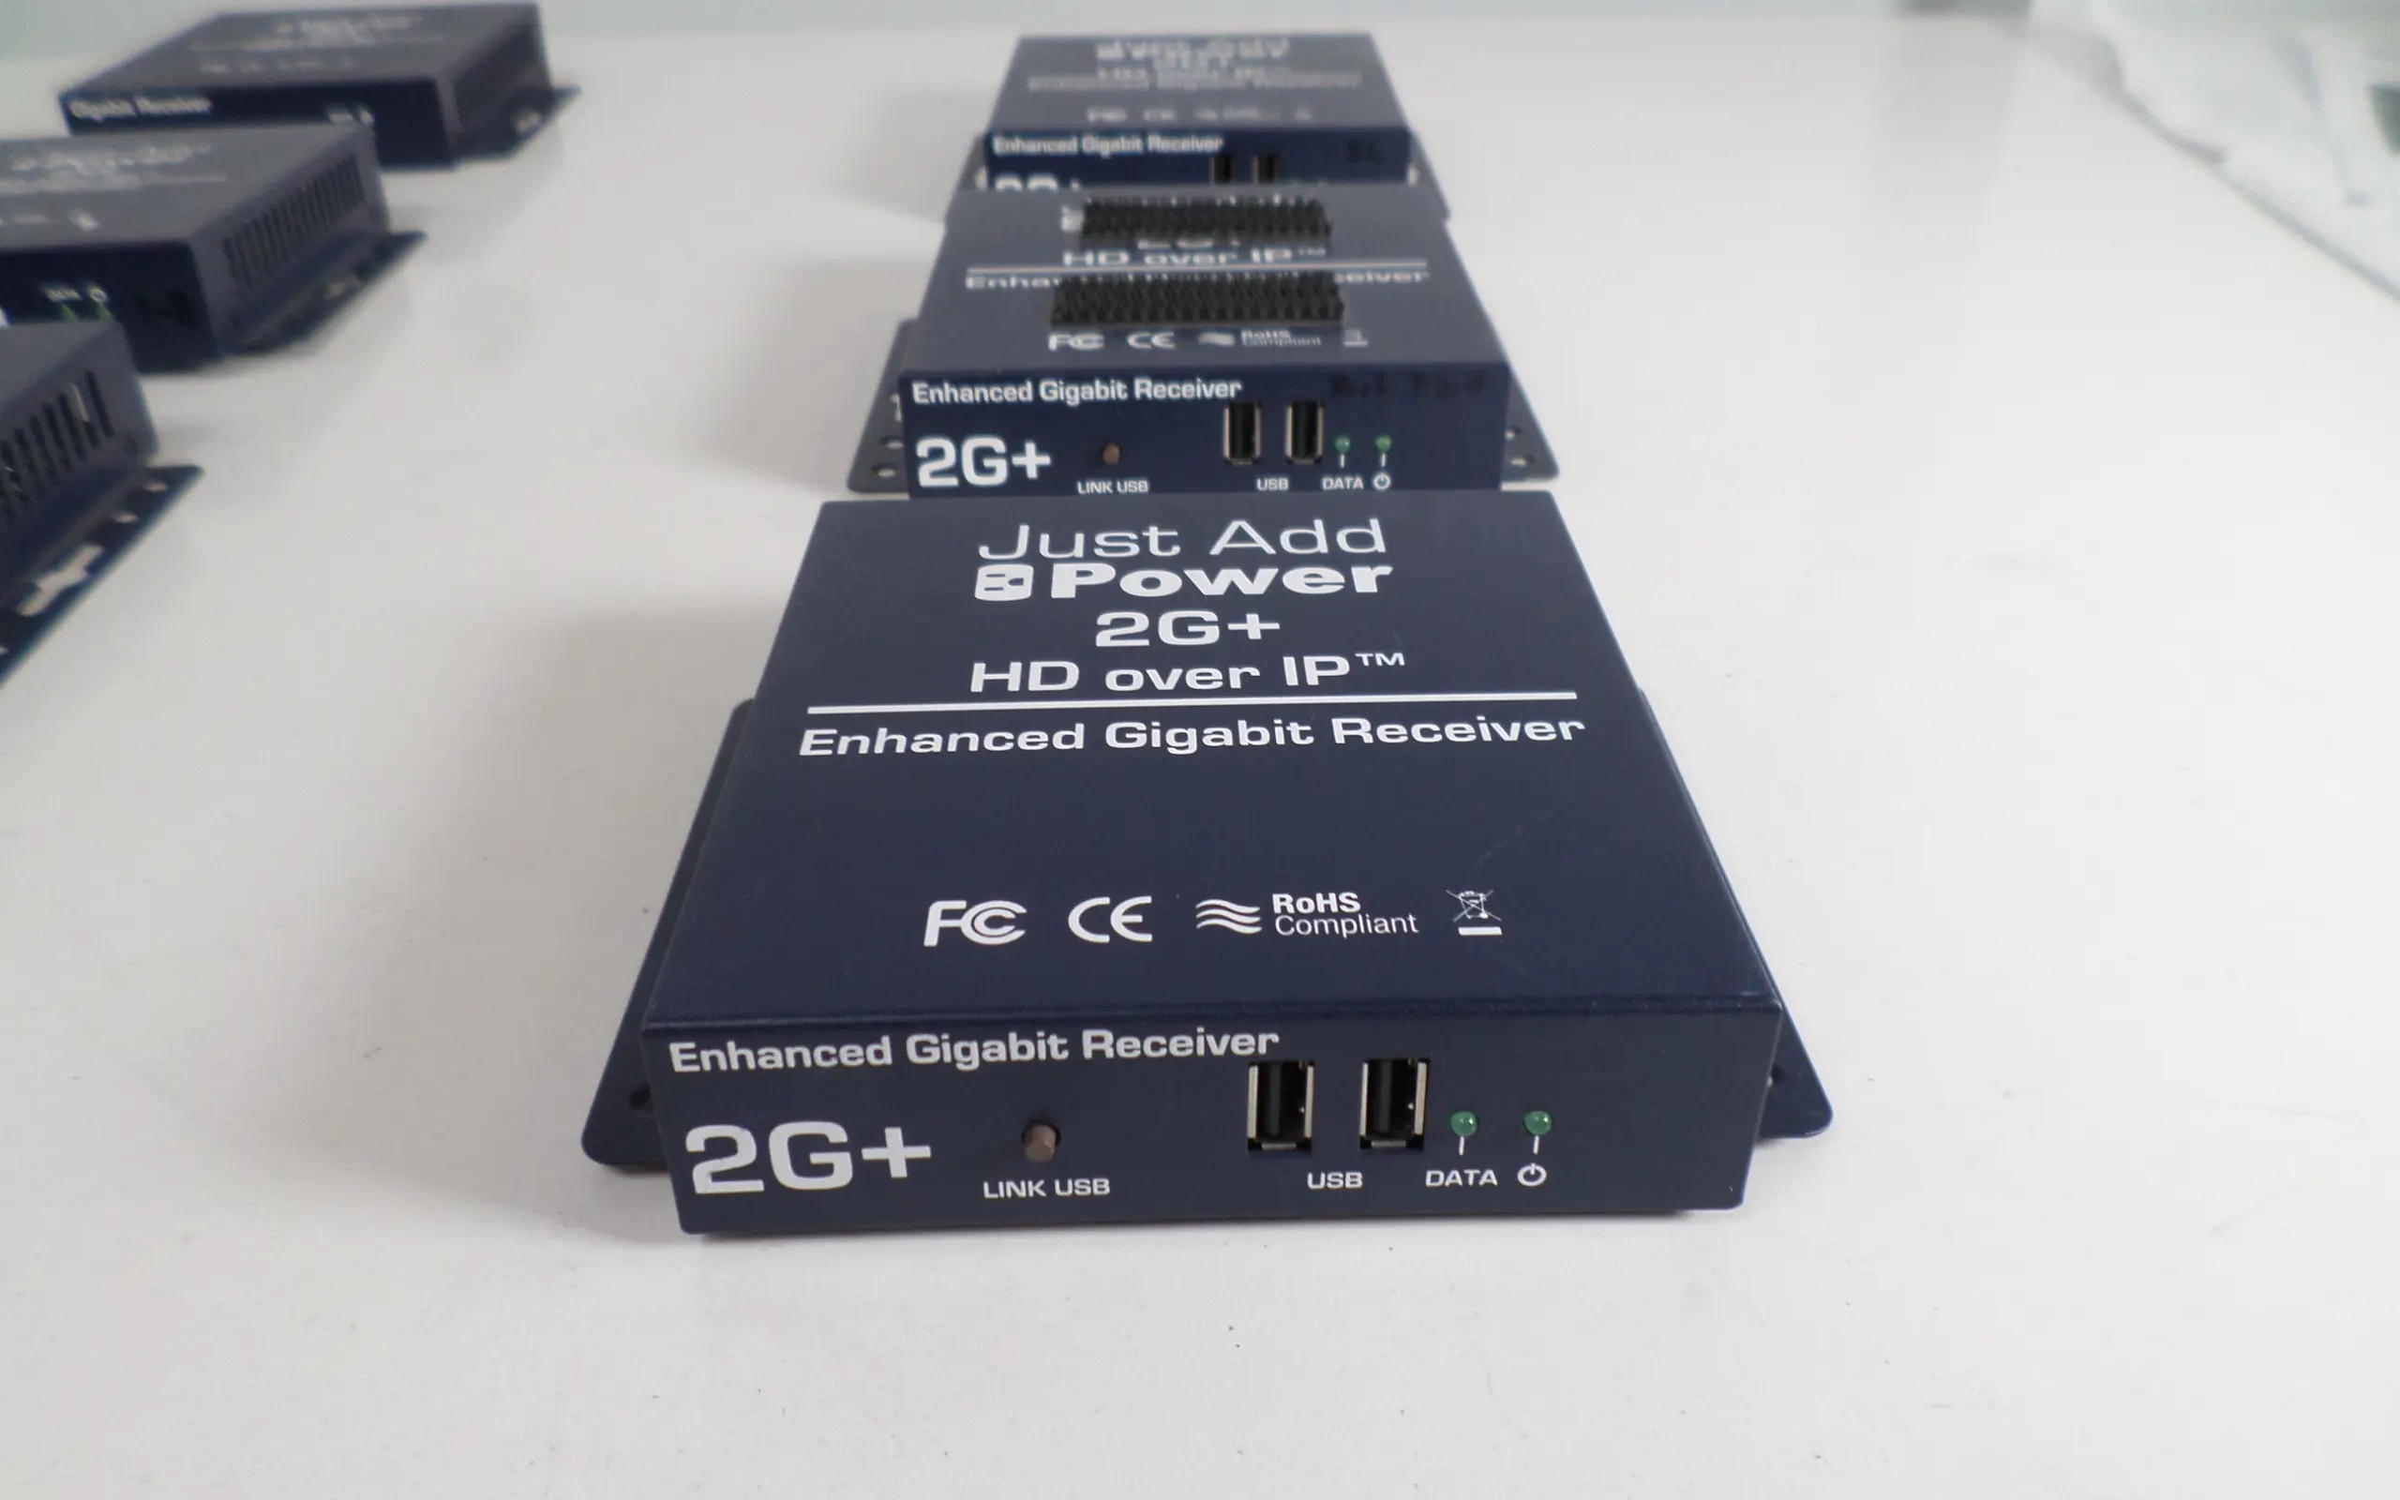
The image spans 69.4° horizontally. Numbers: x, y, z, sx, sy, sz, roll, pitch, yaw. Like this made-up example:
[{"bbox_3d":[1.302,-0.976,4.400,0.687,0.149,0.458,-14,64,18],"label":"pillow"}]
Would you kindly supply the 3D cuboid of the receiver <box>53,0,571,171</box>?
[{"bbox_3d":[-0.327,-0.248,0.652,0.142,0.033,0.135,-3,33,-3],"label":"receiver"}]

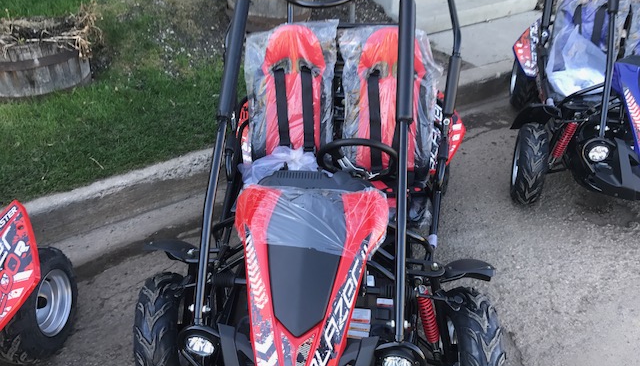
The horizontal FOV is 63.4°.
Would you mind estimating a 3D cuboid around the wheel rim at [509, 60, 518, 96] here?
[{"bbox_3d":[1.456,-0.748,3.727,0.140,0.248,0.248,7,33,14],"label":"wheel rim"}]

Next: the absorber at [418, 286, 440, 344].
[{"bbox_3d":[0.327,0.413,1.554,0.046,0.230,0.046,-9,26,14],"label":"absorber"}]

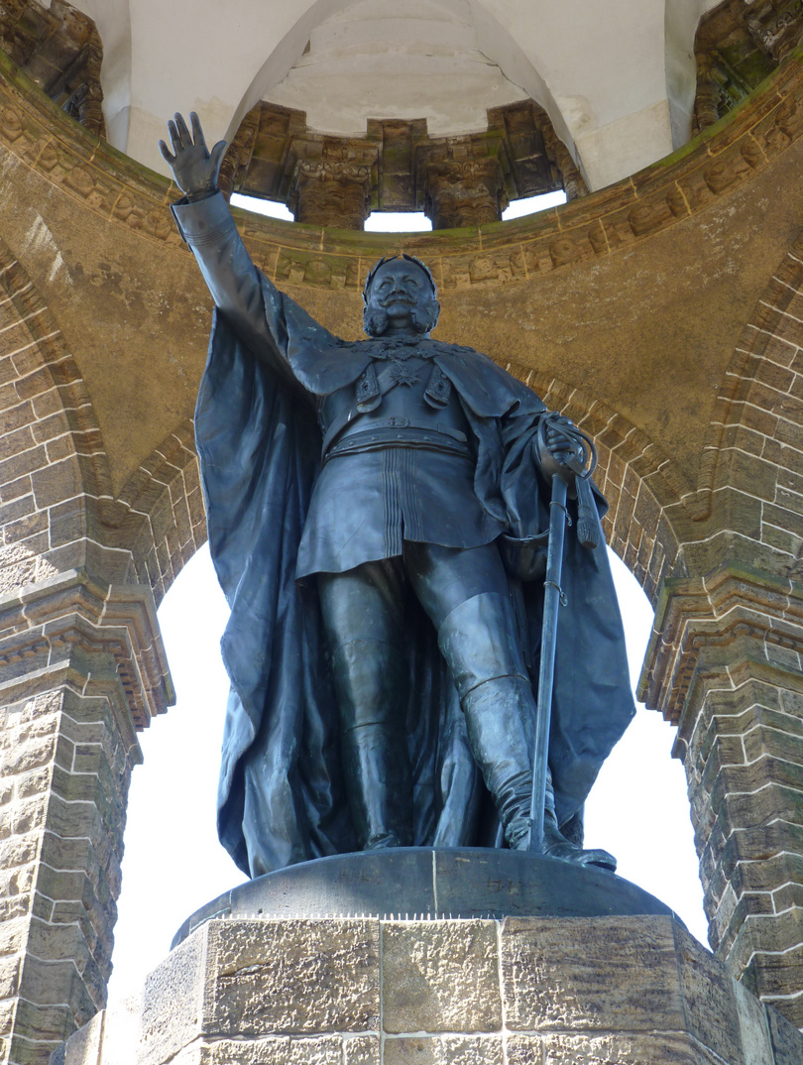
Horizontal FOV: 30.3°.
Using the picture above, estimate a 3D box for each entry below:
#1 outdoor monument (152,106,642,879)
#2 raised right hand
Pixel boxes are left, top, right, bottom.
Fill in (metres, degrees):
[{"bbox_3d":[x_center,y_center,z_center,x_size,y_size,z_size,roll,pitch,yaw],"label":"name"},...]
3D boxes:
[{"bbox_3d":[-0.153,-0.165,13.170,4.260,8.000,2.850,-1,-37,0],"label":"outdoor monument"},{"bbox_3d":[-2.067,-3.718,14.634,0.630,0.820,0.320,-7,-2,-4],"label":"raised right hand"}]

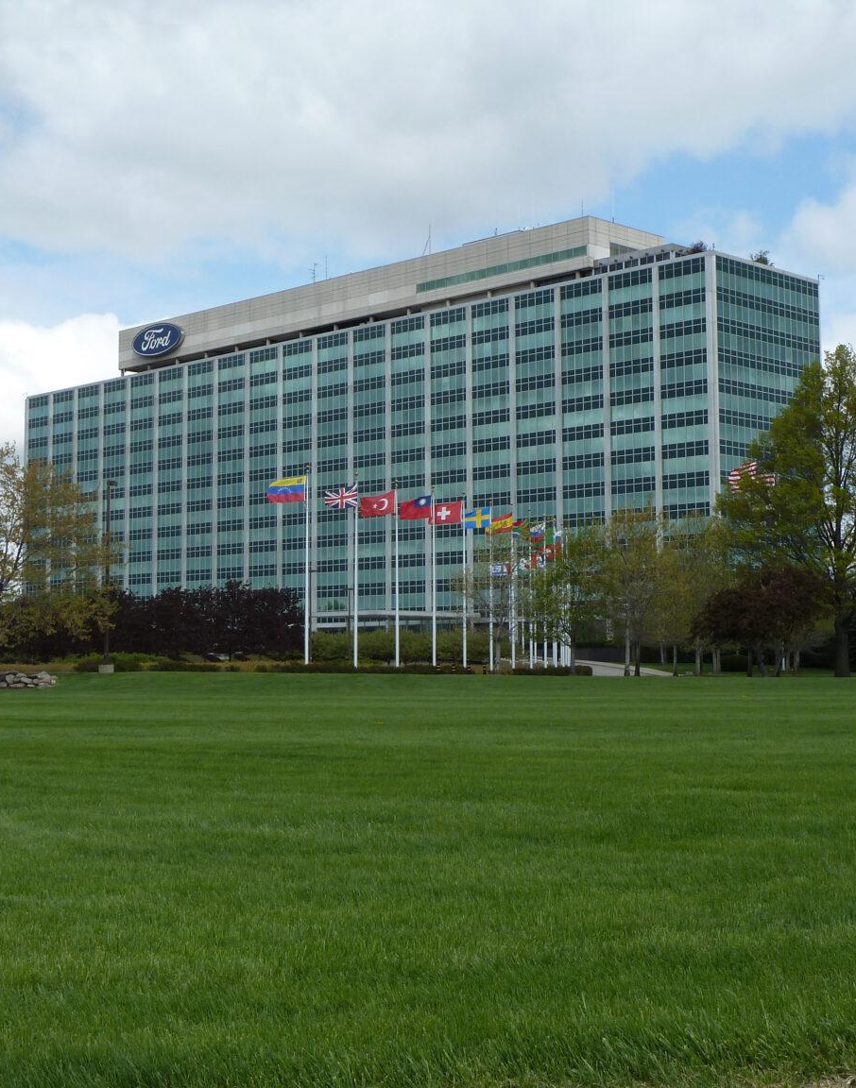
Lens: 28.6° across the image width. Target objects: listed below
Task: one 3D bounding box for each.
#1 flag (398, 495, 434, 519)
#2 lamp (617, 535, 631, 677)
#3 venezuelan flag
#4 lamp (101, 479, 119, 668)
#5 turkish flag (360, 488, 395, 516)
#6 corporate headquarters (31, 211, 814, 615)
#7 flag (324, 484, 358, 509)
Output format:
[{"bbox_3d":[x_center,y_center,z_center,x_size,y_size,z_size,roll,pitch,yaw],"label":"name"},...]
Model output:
[{"bbox_3d":[-0.807,-2.499,113.730,2.350,1.650,0.350,0,-4,-6],"label":"flag"},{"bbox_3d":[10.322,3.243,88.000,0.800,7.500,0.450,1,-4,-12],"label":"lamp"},{"bbox_3d":[-8.586,-3.310,102.000,2.350,1.700,0.350,0,-4,-6],"label":"venezuelan flag"},{"bbox_3d":[-16.689,1.606,88.000,1.000,10.000,0.600,3,-5,-37],"label":"lamp"},{"bbox_3d":[-3.286,-2.726,110.466,2.350,1.750,0.350,0,-4,-6],"label":"turkish flag"},{"bbox_3d":[-12.035,-11.061,278.257,24.800,61.500,163.600,4,-6,-45],"label":"corporate headquarters"},{"bbox_3d":[-5.487,-2.976,106.080,2.250,1.600,0.350,0,-4,-6],"label":"flag"}]

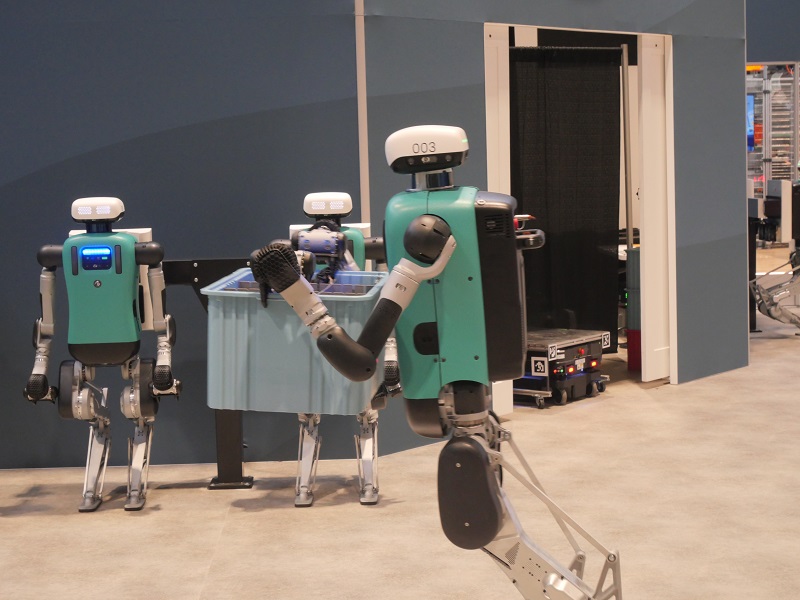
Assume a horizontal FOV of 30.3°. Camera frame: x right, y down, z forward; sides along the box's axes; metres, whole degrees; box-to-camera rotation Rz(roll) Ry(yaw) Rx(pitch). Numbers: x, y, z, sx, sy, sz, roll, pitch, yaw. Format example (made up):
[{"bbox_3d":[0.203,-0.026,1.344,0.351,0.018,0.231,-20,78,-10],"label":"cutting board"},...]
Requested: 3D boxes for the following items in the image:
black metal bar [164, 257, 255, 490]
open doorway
[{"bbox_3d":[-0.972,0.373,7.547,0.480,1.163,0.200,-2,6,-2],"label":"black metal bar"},{"bbox_3d":[1.171,-0.521,9.544,0.150,2.406,2.024,4,8,43],"label":"open doorway"}]

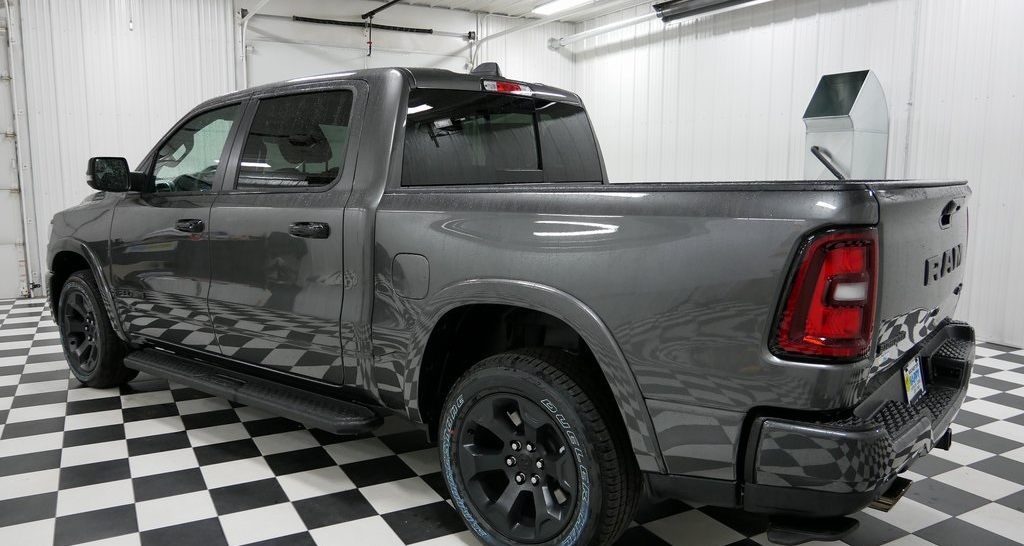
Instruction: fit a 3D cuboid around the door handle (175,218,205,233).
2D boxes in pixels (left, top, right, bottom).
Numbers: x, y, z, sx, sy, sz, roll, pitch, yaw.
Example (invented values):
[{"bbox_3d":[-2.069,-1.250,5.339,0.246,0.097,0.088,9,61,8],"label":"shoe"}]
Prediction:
[{"bbox_3d":[-1.681,-0.245,4.016,0.240,0.066,0.055,6,10,38],"label":"door handle"}]

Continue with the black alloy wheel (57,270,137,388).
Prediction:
[{"bbox_3d":[-2.768,0.366,5.166,0.810,0.800,0.280,6,10,37],"label":"black alloy wheel"}]

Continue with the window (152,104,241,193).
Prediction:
[{"bbox_3d":[-1.700,-0.671,4.135,0.740,0.460,0.050,6,-5,38],"label":"window"}]

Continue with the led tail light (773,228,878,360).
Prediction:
[{"bbox_3d":[0.878,0.048,2.159,0.240,0.380,0.210,6,10,37],"label":"led tail light"}]

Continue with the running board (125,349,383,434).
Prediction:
[{"bbox_3d":[-1.438,0.606,4.051,2.120,0.075,0.240,6,10,37],"label":"running board"}]

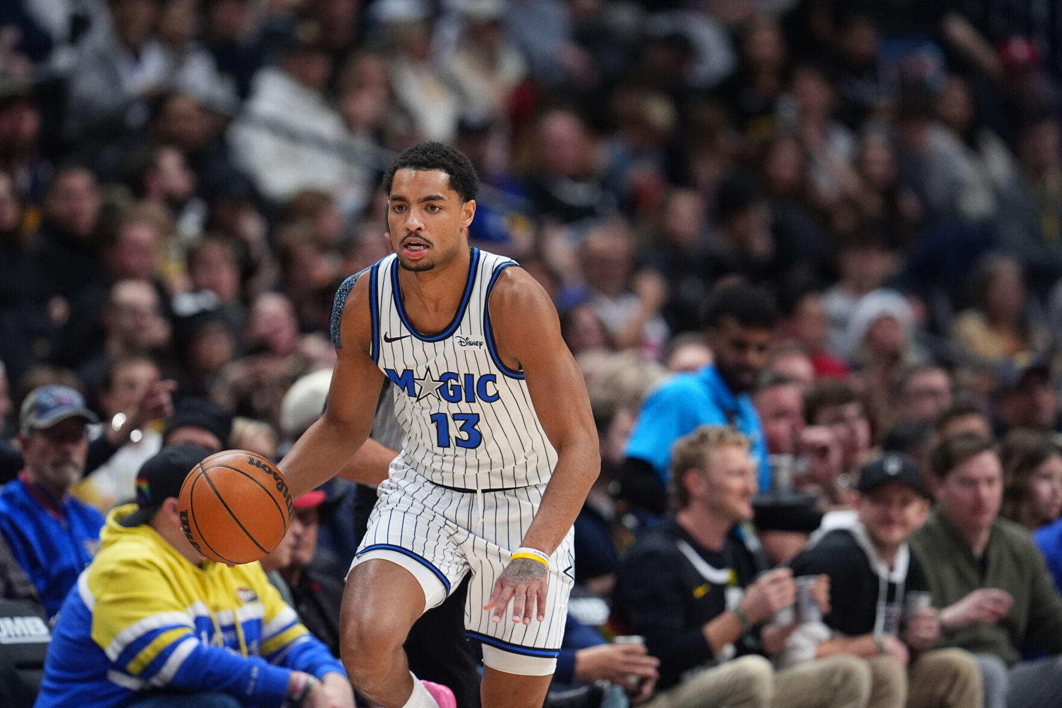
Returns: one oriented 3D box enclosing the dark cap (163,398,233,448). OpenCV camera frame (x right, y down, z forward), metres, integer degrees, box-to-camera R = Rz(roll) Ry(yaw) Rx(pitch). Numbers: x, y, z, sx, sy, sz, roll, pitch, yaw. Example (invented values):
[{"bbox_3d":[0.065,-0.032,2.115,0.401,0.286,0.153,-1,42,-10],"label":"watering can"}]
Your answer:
[{"bbox_3d":[-0.875,0.180,31.000,0.190,0.150,0.220,0,-2,8],"label":"dark cap"}]

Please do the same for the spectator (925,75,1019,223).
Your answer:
[{"bbox_3d":[1.767,-0.473,46.700,0.550,1.270,0.800,1,-1,-42],"label":"spectator"}]

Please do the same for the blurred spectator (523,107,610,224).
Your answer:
[{"bbox_3d":[0.203,-0.267,42.323,0.530,1.250,0.720,1,-1,-25],"label":"blurred spectator"}]

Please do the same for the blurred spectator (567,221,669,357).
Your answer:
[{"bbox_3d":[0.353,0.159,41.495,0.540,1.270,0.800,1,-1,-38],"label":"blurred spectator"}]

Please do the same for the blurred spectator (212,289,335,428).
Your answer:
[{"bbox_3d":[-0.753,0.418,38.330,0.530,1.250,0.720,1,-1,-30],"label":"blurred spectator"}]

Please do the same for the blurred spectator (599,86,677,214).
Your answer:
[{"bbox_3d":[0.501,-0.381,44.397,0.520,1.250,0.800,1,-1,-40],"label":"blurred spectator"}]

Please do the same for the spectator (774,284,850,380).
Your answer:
[{"bbox_3d":[1.036,0.403,38.359,0.720,1.250,0.530,-1,-2,45],"label":"spectator"}]

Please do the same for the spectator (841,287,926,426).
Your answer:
[{"bbox_3d":[1.289,0.398,40.397,0.520,1.250,0.800,1,-1,-40],"label":"spectator"}]

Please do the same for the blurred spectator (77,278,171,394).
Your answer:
[{"bbox_3d":[-1.225,0.388,38.200,0.540,1.270,0.800,1,-1,-42],"label":"blurred spectator"}]

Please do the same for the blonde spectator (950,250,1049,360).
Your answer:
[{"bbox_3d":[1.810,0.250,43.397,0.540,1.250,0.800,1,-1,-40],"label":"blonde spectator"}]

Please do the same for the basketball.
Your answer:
[{"bbox_3d":[-0.617,0.320,24.650,0.240,0.240,0.240,0,-1,0],"label":"basketball"}]

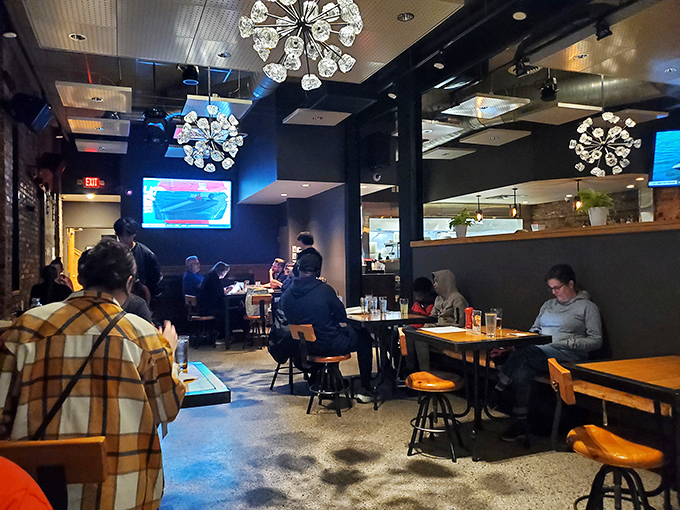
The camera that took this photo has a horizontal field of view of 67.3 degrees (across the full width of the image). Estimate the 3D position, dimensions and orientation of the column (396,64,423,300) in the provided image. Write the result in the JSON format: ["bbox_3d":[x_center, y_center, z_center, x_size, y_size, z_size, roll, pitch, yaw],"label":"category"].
[{"bbox_3d":[0.841,-0.451,6.021,0.170,3.510,0.250,-1,0,-23],"label":"column"}]

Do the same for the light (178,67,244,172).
[{"bbox_3d":[-1.442,-1.512,5.700,0.720,1.170,0.720,-1,0,-23],"label":"light"}]

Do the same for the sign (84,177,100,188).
[{"bbox_3d":[-4.420,-1.295,9.120,0.300,0.200,0.060,-1,0,-23],"label":"sign"}]

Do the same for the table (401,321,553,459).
[{"bbox_3d":[0.934,0.929,3.579,0.710,0.760,0.680,-1,-1,-23],"label":"table"}]

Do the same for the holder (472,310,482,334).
[{"bbox_3d":[0.951,0.468,3.540,0.045,0.165,0.090,-1,-1,-31],"label":"holder"}]

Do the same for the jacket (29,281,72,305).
[{"bbox_3d":[-3.398,0.601,6.012,0.460,0.580,0.280,-1,-1,-45],"label":"jacket"}]

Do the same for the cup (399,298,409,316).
[{"bbox_3d":[0.614,0.492,4.862,0.079,0.153,0.079,-1,-1,0],"label":"cup"}]

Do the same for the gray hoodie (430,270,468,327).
[{"bbox_3d":[0.986,0.429,4.720,0.350,0.580,0.370,-1,-1,-21],"label":"gray hoodie"}]

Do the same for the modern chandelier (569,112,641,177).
[{"bbox_3d":[2.984,-1.250,5.750,0.740,0.720,0.740,-1,0,-23],"label":"modern chandelier"}]

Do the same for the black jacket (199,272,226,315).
[{"bbox_3d":[-1.912,0.558,7.600,0.360,0.640,0.450,-1,0,-23],"label":"black jacket"}]

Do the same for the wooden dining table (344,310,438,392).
[{"bbox_3d":[0.385,0.952,4.780,0.700,0.760,0.700,-1,-1,-23],"label":"wooden dining table"}]

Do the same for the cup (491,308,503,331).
[{"bbox_3d":[1.134,0.464,3.700,0.084,0.148,0.084,-2,0,0],"label":"cup"}]

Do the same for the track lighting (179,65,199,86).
[{"bbox_3d":[-1.632,-1.933,5.500,0.200,0.240,0.200,-1,0,-23],"label":"track lighting"}]

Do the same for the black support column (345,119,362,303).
[{"bbox_3d":[0.194,-0.374,7.558,0.150,3.410,0.200,-1,0,-23],"label":"black support column"}]

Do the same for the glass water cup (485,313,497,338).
[{"bbox_3d":[1.000,0.469,3.384,0.079,0.153,0.079,-1,-1,0],"label":"glass water cup"}]

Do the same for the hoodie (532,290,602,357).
[{"bbox_3d":[1.544,0.481,3.500,0.380,0.470,0.500,-1,-1,-26],"label":"hoodie"}]

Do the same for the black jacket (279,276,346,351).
[{"bbox_3d":[-0.195,0.511,4.420,0.410,0.670,0.530,-1,-1,-43],"label":"black jacket"}]

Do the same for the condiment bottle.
[{"bbox_3d":[0.963,0.473,3.816,0.054,0.157,0.056,-1,-1,0],"label":"condiment bottle"}]

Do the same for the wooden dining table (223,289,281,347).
[{"bbox_3d":[-1.402,0.981,8.235,1.100,0.796,1.200,-1,0,-23],"label":"wooden dining table"}]

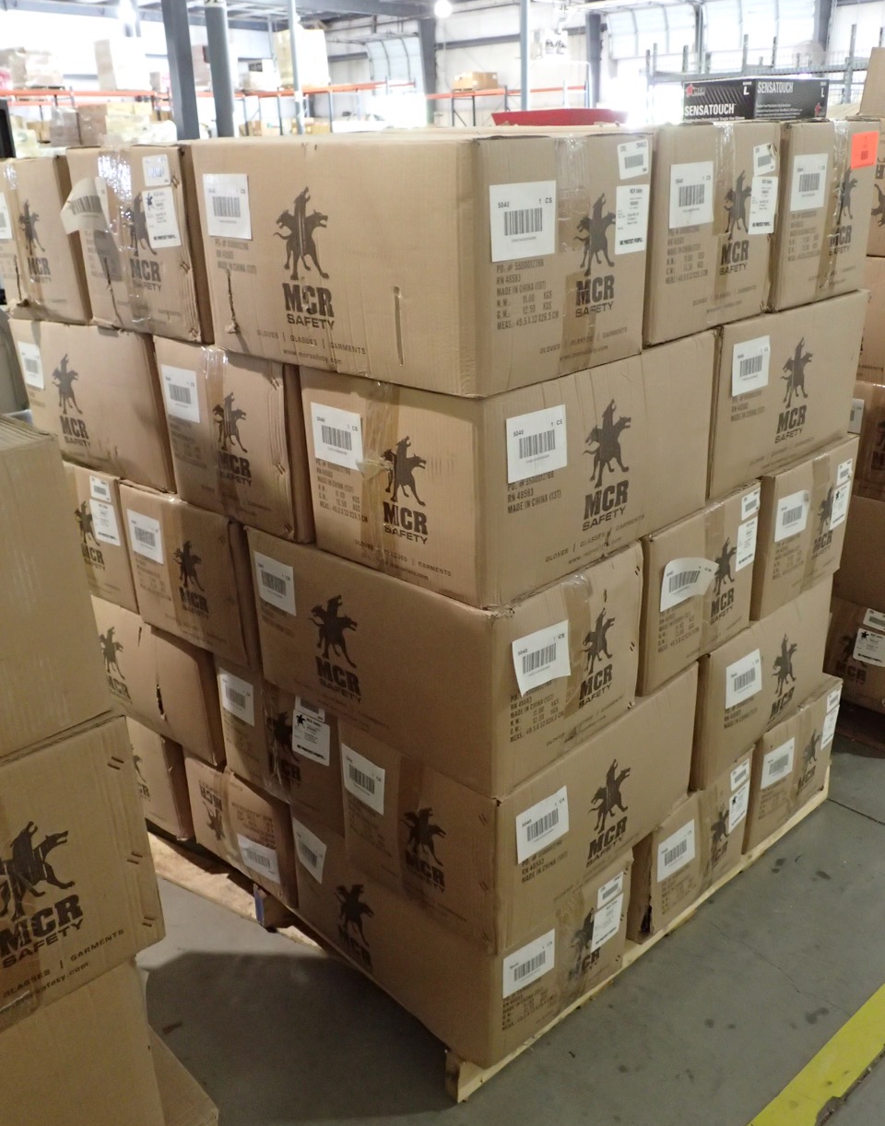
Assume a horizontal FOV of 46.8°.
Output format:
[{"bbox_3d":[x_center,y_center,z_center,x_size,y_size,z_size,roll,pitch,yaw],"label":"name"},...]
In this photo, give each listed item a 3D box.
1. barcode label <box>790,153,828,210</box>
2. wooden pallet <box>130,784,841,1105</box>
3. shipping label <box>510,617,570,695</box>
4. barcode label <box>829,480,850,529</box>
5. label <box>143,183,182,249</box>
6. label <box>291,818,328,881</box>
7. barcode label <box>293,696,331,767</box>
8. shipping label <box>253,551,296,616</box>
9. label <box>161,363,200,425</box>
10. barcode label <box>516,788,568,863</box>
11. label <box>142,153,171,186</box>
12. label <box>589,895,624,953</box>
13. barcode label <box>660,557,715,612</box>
[{"bbox_3d":[0.550,-0.571,1.533,0.102,0.076,0.008,-22,30,-38],"label":"barcode label"},{"bbox_3d":[0.083,0.503,2.360,1.180,0.130,1.090,-21,29,-38],"label":"wooden pallet"},{"bbox_3d":[0.130,0.122,1.300,0.103,0.078,0.012,-21,29,-38],"label":"shipping label"},{"bbox_3d":[0.733,-0.106,1.883,0.008,0.076,0.063,19,30,41],"label":"barcode label"},{"bbox_3d":[-0.411,-0.505,1.496,0.084,0.080,0.005,13,27,43],"label":"label"},{"bbox_3d":[-0.232,0.507,1.792,0.005,0.083,0.098,-22,29,-39],"label":"label"},{"bbox_3d":[-0.204,0.263,1.595,0.082,0.108,0.006,17,29,39],"label":"barcode label"},{"bbox_3d":[-0.255,0.030,1.562,0.098,0.080,0.005,18,30,40],"label":"shipping label"},{"bbox_3d":[-0.397,-0.258,1.556,0.008,0.079,0.099,-22,30,-39],"label":"label"},{"bbox_3d":[0.139,0.361,1.411,0.106,0.080,0.006,-21,29,-38],"label":"barcode label"},{"bbox_3d":[-0.400,-0.549,1.433,0.064,0.039,0.006,17,29,38],"label":"label"},{"bbox_3d":[0.261,0.570,1.619,0.067,0.074,0.008,-18,27,-38],"label":"label"},{"bbox_3d":[0.367,0.030,1.507,0.102,0.078,0.025,-15,31,-33],"label":"barcode label"}]

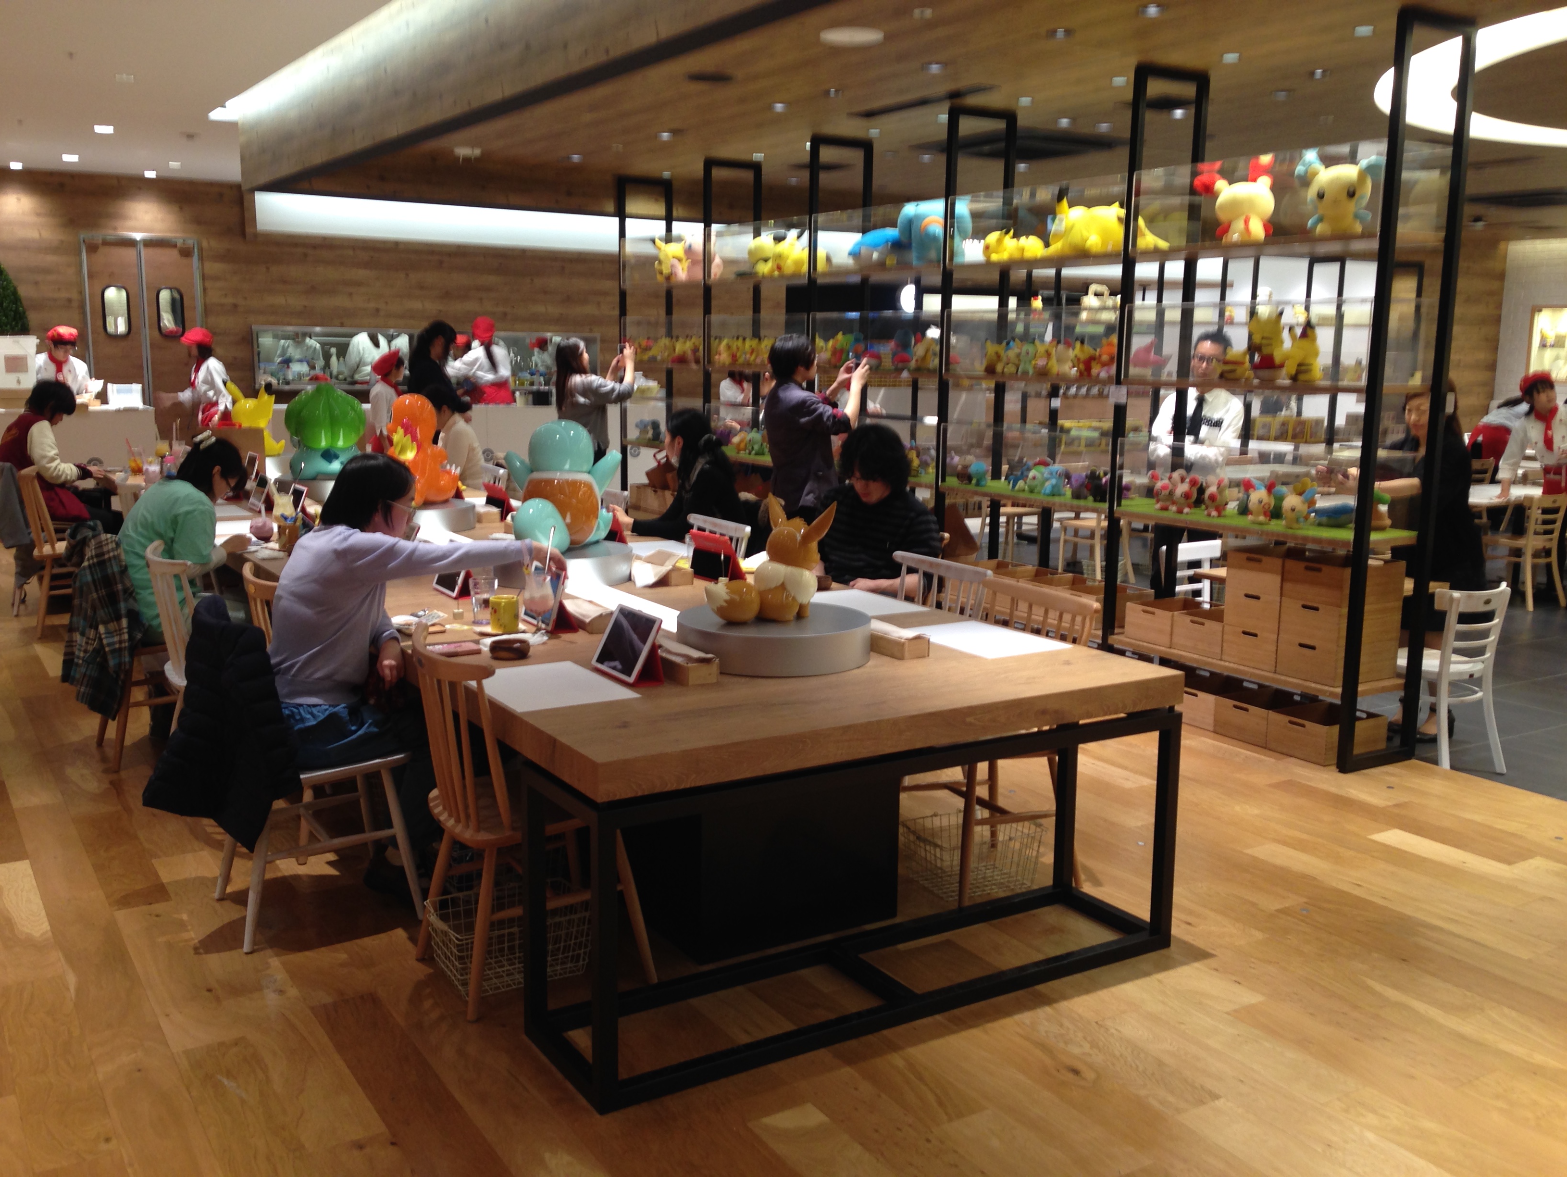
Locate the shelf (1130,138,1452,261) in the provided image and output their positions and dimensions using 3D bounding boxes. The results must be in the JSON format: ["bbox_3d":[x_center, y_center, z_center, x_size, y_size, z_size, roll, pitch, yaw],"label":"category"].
[{"bbox_3d":[1.885,-1.441,5.652,0.400,0.330,1.200,-5,11,-32],"label":"shelf"}]

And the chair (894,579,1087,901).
[{"bbox_3d":[0.569,0.435,4.296,0.490,0.830,0.510,-5,11,-32],"label":"chair"}]

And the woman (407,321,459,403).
[{"bbox_3d":[-2.079,-0.860,9.378,0.420,1.600,0.460,1,10,2],"label":"woman"}]

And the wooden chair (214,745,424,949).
[{"bbox_3d":[-1.283,0.464,4.003,0.500,0.830,0.500,-5,11,-32],"label":"wooden chair"}]

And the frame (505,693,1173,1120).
[{"bbox_3d":[0.207,0.639,3.475,1.593,0.615,0.399,-5,11,-33],"label":"frame"}]

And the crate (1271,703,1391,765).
[{"bbox_3d":[2.125,0.555,5.828,0.385,0.147,0.275,-5,11,-32],"label":"crate"}]

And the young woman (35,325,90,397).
[{"bbox_3d":[-5.599,-1.242,11.675,0.460,1.600,0.350,-5,11,-32],"label":"young woman"}]

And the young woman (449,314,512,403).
[{"bbox_3d":[-2.579,-1.476,12.968,0.450,1.710,0.450,8,12,40],"label":"young woman"}]

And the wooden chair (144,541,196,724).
[{"bbox_3d":[-1.808,0.283,5.042,0.510,0.835,0.490,-5,12,-31],"label":"wooden chair"}]

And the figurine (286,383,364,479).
[{"bbox_3d":[-2.391,-0.824,7.743,0.400,0.490,0.450,-4,10,-24],"label":"figurine"}]

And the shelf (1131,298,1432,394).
[{"bbox_3d":[1.880,-0.928,5.735,0.400,0.318,1.200,-5,11,-32],"label":"shelf"}]

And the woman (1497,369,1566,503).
[{"bbox_3d":[4.701,-0.628,9.350,0.580,1.440,0.480,0,9,-6],"label":"woman"}]

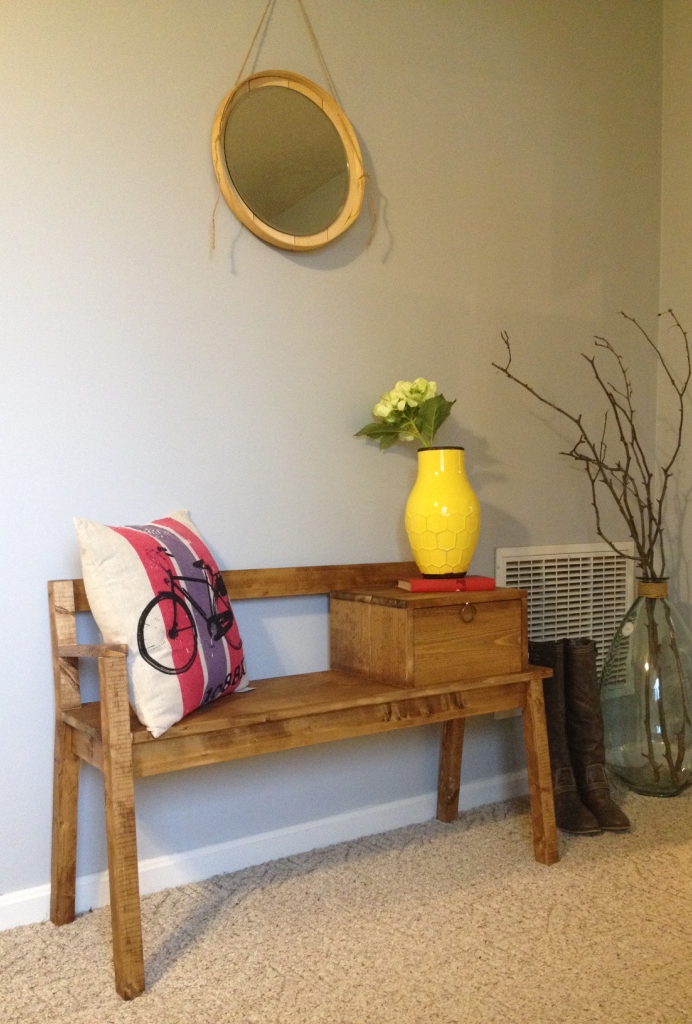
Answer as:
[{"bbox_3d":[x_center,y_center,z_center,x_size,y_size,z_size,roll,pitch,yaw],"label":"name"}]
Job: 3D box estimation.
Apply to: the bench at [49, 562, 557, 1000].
[{"bbox_3d":[-0.033,0.485,2.300,1.170,0.699,0.404,-1,2,-37],"label":"bench"}]

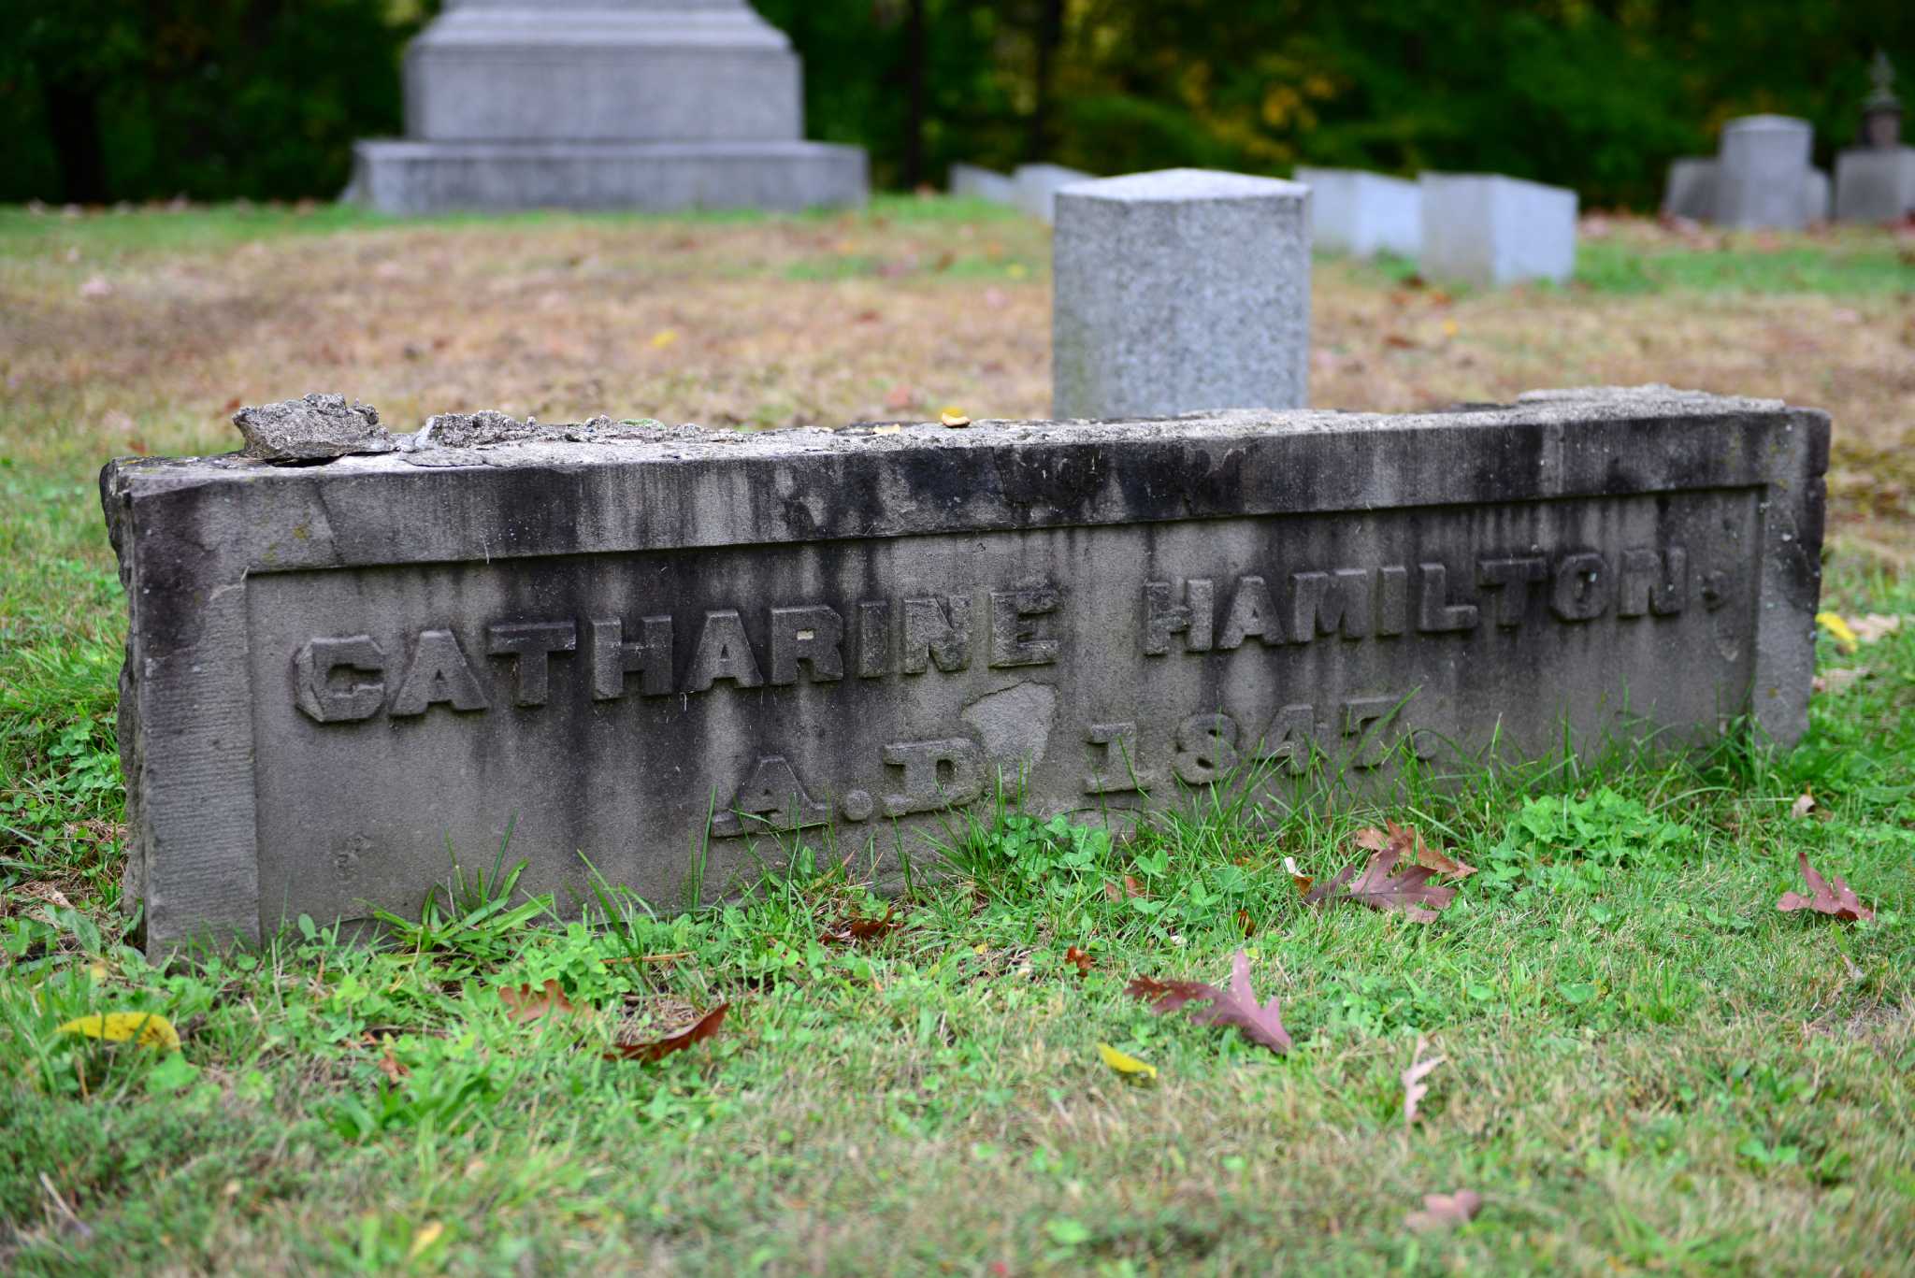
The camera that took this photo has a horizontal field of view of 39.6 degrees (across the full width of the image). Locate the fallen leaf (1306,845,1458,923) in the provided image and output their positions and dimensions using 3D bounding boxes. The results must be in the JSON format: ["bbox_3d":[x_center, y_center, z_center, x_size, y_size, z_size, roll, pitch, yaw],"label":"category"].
[{"bbox_3d":[0.359,0.207,2.249,0.118,0.035,0.085,-2,12,-10],"label":"fallen leaf"}]

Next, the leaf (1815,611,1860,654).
[{"bbox_3d":[1.042,-0.008,3.150,0.050,0.030,0.055,4,13,20],"label":"leaf"}]

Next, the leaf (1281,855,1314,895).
[{"bbox_3d":[0.314,0.217,2.453,0.028,0.028,0.032,1,9,7],"label":"leaf"}]

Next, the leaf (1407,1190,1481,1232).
[{"bbox_3d":[0.306,0.359,1.672,0.047,0.014,0.038,2,9,10],"label":"leaf"}]

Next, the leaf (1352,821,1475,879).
[{"bbox_3d":[0.402,0.186,2.348,0.110,0.027,0.060,7,14,29],"label":"leaf"}]

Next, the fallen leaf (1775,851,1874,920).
[{"bbox_3d":[0.774,0.221,2.372,0.082,0.048,0.063,3,10,18],"label":"fallen leaf"}]

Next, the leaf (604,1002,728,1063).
[{"bbox_3d":[-0.208,0.281,1.895,0.085,0.030,0.055,-3,12,-15],"label":"leaf"}]

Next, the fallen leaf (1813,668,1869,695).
[{"bbox_3d":[1.131,0.055,3.417,0.077,0.021,0.065,3,10,18],"label":"fallen leaf"}]

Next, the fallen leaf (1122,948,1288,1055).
[{"bbox_3d":[0.194,0.281,2.057,0.134,0.048,0.084,5,11,28],"label":"fallen leaf"}]

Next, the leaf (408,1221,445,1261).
[{"bbox_3d":[-0.329,0.372,1.643,0.017,0.014,0.038,3,10,18],"label":"leaf"}]

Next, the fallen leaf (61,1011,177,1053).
[{"bbox_3d":[-0.639,0.299,2.029,0.092,0.020,0.038,-2,10,-15],"label":"fallen leaf"}]

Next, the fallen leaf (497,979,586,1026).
[{"bbox_3d":[-0.306,0.268,1.958,0.068,0.022,0.050,-2,12,-10],"label":"fallen leaf"}]

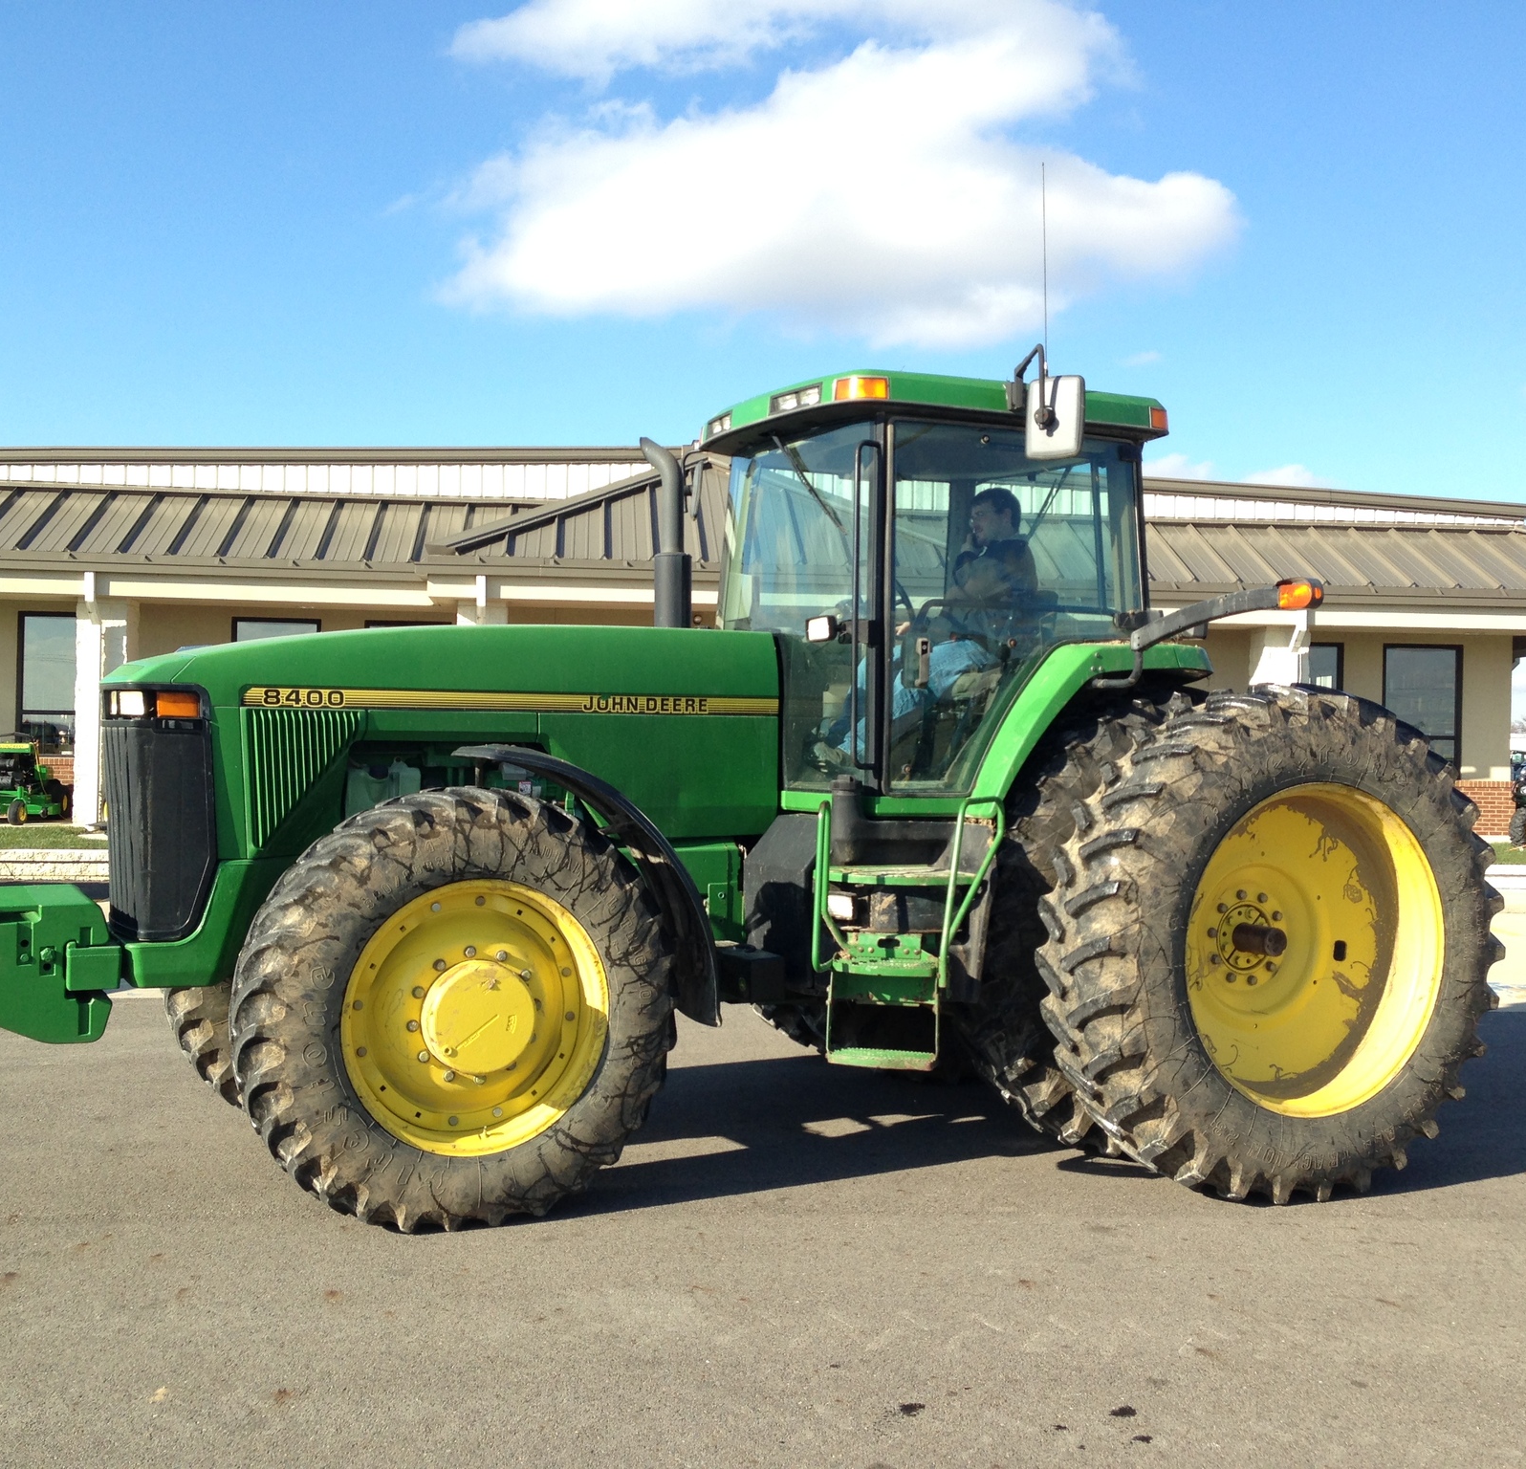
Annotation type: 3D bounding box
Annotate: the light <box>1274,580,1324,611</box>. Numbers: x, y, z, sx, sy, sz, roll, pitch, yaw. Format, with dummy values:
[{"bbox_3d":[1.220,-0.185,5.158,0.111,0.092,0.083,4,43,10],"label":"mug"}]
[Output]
[{"bbox_3d":[1.904,-0.494,6.629,0.075,0.105,0.170,0,2,-34],"label":"light"}]

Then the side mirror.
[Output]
[{"bbox_3d":[1.109,-1.205,7.086,0.210,0.305,0.080,2,-5,29],"label":"side mirror"}]

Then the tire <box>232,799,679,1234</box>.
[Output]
[{"bbox_3d":[-1.035,0.930,6.377,1.470,1.460,0.400,0,1,-26],"label":"tire"}]

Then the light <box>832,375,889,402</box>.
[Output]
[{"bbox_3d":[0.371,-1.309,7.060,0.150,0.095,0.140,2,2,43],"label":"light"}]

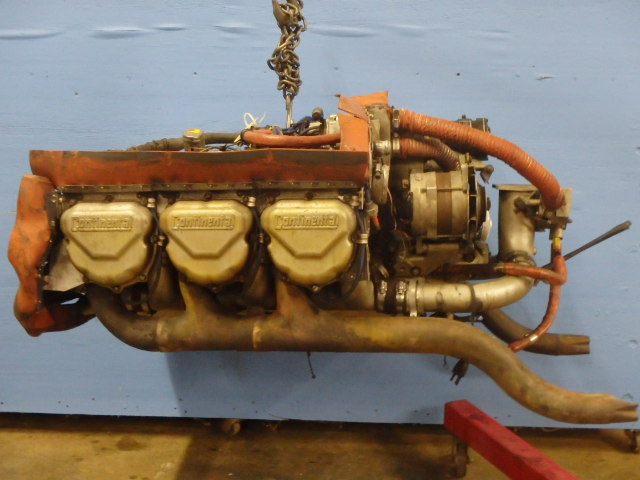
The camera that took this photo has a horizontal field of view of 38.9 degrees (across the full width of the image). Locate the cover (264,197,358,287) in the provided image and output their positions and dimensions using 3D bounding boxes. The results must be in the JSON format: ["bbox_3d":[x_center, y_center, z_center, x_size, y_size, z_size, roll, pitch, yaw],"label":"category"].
[{"bbox_3d":[-0.018,0.003,1.495,0.154,0.139,0.045,-1,7,7],"label":"cover"}]

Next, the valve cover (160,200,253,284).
[{"bbox_3d":[-0.189,0.004,1.515,0.147,0.138,0.045,-1,7,7],"label":"valve cover"}]

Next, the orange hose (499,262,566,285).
[{"bbox_3d":[0.412,0.065,1.760,0.127,0.040,0.045,-1,7,7],"label":"orange hose"}]

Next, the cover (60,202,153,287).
[{"bbox_3d":[-0.361,0.008,1.535,0.147,0.140,0.045,-1,7,7],"label":"cover"}]

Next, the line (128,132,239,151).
[{"bbox_3d":[-0.296,-0.210,1.960,0.240,0.045,0.040,-1,7,7],"label":"line"}]

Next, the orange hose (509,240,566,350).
[{"bbox_3d":[0.429,0.110,1.790,0.109,0.224,0.060,-1,7,7],"label":"orange hose"}]

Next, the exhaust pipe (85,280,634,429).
[{"bbox_3d":[0.057,0.189,1.545,0.922,0.235,0.120,-1,7,7],"label":"exhaust pipe"}]

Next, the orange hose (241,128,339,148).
[{"bbox_3d":[-0.061,-0.214,1.920,0.205,0.042,0.070,-1,3,7],"label":"orange hose"}]

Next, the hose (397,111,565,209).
[{"bbox_3d":[0.314,-0.155,1.760,0.310,0.190,0.100,1,6,9],"label":"hose"}]

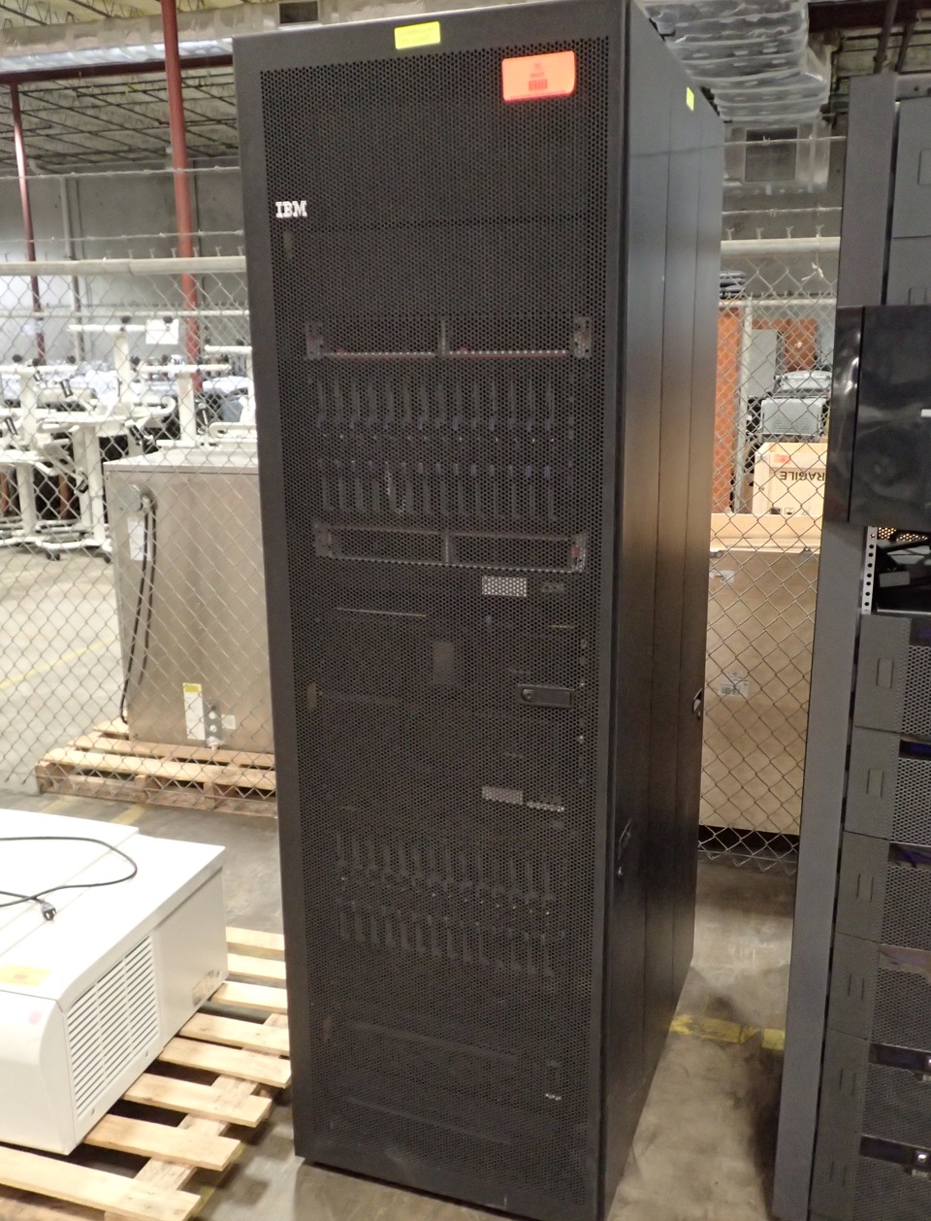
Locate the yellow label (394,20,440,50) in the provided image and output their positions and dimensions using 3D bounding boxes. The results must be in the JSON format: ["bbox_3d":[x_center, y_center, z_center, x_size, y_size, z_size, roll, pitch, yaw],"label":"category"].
[{"bbox_3d":[-0.068,-0.820,1.535,0.068,0.026,0.003,4,14,20],"label":"yellow label"}]

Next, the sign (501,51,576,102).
[{"bbox_3d":[0.102,-0.738,1.489,0.102,0.054,0.003,4,14,20],"label":"sign"}]

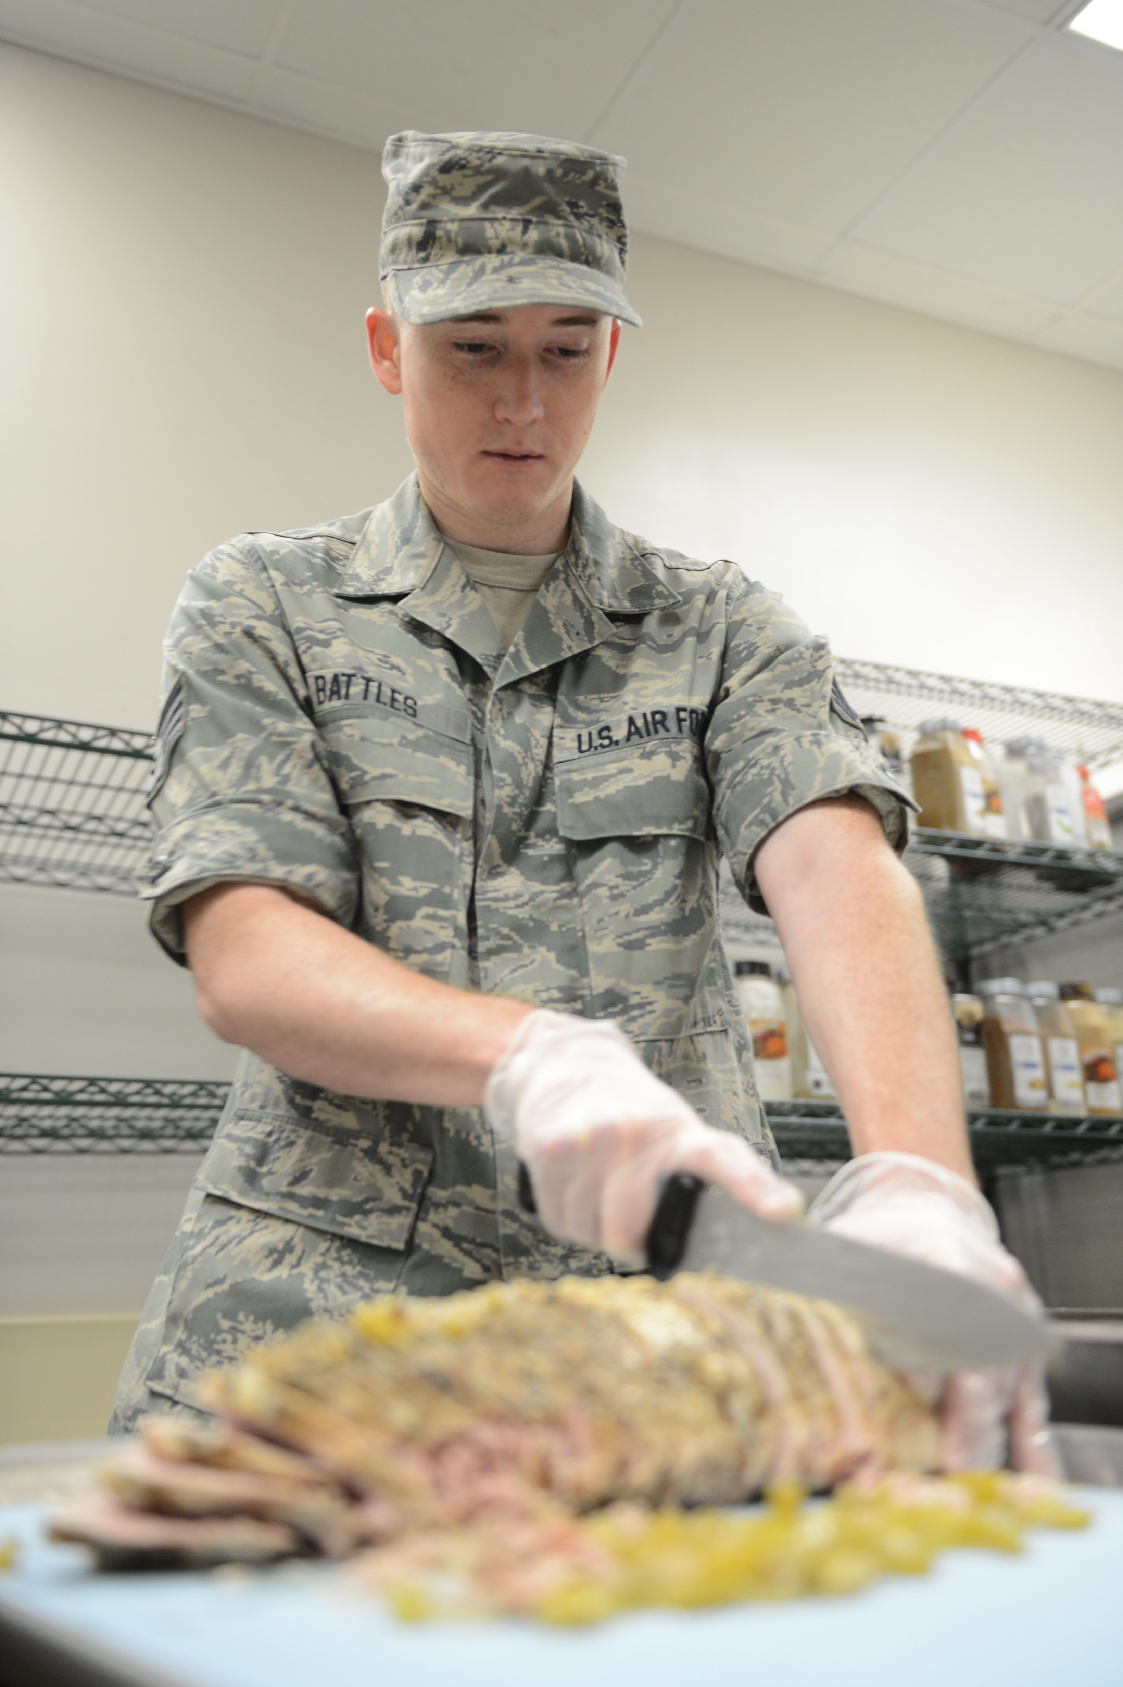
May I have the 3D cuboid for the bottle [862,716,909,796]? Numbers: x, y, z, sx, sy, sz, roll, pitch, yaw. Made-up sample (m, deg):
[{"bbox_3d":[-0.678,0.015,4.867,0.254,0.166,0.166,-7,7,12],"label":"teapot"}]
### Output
[{"bbox_3d":[0.465,-0.098,2.441,0.065,0.198,0.065,14,-24,-42],"label":"bottle"}]

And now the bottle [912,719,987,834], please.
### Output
[{"bbox_3d":[0.586,-0.090,2.487,0.076,0.203,0.076,-17,-23,39],"label":"bottle"}]

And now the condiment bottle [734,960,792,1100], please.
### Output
[{"bbox_3d":[0.252,0.250,2.152,0.064,0.200,0.071,6,-19,-25],"label":"condiment bottle"}]

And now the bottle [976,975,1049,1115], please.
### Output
[{"bbox_3d":[0.637,0.293,2.348,0.071,0.202,0.090,6,-19,-25],"label":"bottle"}]

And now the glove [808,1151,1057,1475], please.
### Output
[{"bbox_3d":[0.210,0.266,0.930,0.115,0.185,0.130,13,-23,-39],"label":"glove"}]

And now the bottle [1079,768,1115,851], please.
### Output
[{"bbox_3d":[0.839,-0.041,2.644,0.062,0.187,0.062,9,-20,-31],"label":"bottle"}]

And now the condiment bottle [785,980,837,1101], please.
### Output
[{"bbox_3d":[0.326,0.263,2.197,0.070,0.197,0.088,6,-19,-25],"label":"condiment bottle"}]

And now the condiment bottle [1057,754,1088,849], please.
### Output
[{"bbox_3d":[0.790,-0.053,2.609,0.062,0.193,0.062,10,-21,-34],"label":"condiment bottle"}]

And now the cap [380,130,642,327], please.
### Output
[{"bbox_3d":[-0.036,-0.423,1.116,0.173,0.118,0.250,-1,26,-12],"label":"cap"}]

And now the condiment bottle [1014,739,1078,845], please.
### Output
[{"bbox_3d":[0.745,-0.073,2.549,0.067,0.198,0.067,9,-20,-31],"label":"condiment bottle"}]

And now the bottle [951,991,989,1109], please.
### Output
[{"bbox_3d":[0.547,0.286,2.295,0.062,0.192,0.075,6,-19,-25],"label":"bottle"}]

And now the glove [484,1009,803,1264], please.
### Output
[{"bbox_3d":[0.045,0.174,0.930,0.195,0.120,0.115,29,-2,13],"label":"glove"}]

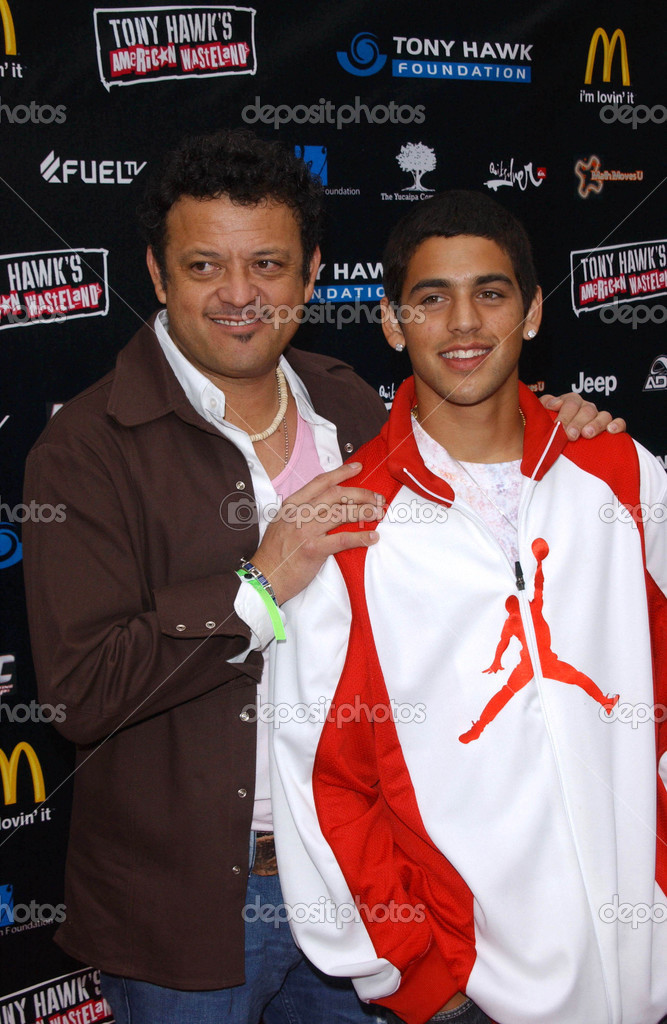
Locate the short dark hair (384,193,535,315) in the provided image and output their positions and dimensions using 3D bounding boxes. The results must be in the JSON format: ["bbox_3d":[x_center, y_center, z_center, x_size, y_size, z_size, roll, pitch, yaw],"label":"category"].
[{"bbox_3d":[0.139,-0.283,2.080,0.167,0.138,0.190,-5,5,3],"label":"short dark hair"}]

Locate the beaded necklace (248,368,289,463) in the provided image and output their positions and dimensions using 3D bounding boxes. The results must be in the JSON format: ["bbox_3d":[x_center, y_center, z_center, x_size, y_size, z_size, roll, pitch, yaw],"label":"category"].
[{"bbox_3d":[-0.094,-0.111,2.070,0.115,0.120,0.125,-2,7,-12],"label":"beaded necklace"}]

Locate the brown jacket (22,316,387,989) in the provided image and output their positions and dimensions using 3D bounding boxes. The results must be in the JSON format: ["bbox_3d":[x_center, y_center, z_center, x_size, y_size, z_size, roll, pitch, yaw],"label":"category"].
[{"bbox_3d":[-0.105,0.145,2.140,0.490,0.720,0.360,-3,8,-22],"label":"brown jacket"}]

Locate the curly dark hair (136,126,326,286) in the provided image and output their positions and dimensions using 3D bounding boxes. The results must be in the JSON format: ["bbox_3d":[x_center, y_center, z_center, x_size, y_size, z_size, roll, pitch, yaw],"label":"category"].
[{"bbox_3d":[-0.112,-0.327,2.060,0.203,0.185,0.220,-3,7,-5],"label":"curly dark hair"}]

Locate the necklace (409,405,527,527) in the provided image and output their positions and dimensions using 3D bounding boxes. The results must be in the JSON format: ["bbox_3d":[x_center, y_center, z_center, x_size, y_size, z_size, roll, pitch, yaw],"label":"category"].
[{"bbox_3d":[0.144,-0.055,2.030,0.125,0.135,0.120,0,7,0],"label":"necklace"}]

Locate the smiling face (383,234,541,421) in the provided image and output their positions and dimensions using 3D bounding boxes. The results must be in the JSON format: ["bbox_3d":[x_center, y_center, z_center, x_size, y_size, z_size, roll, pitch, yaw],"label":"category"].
[{"bbox_3d":[0.137,-0.200,2.030,0.165,0.187,0.150,-5,5,3],"label":"smiling face"}]

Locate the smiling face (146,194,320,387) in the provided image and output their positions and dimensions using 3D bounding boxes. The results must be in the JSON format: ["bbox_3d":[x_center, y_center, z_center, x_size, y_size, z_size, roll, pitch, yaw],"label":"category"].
[{"bbox_3d":[-0.108,-0.241,2.070,0.184,0.203,0.155,-4,6,-6],"label":"smiling face"}]

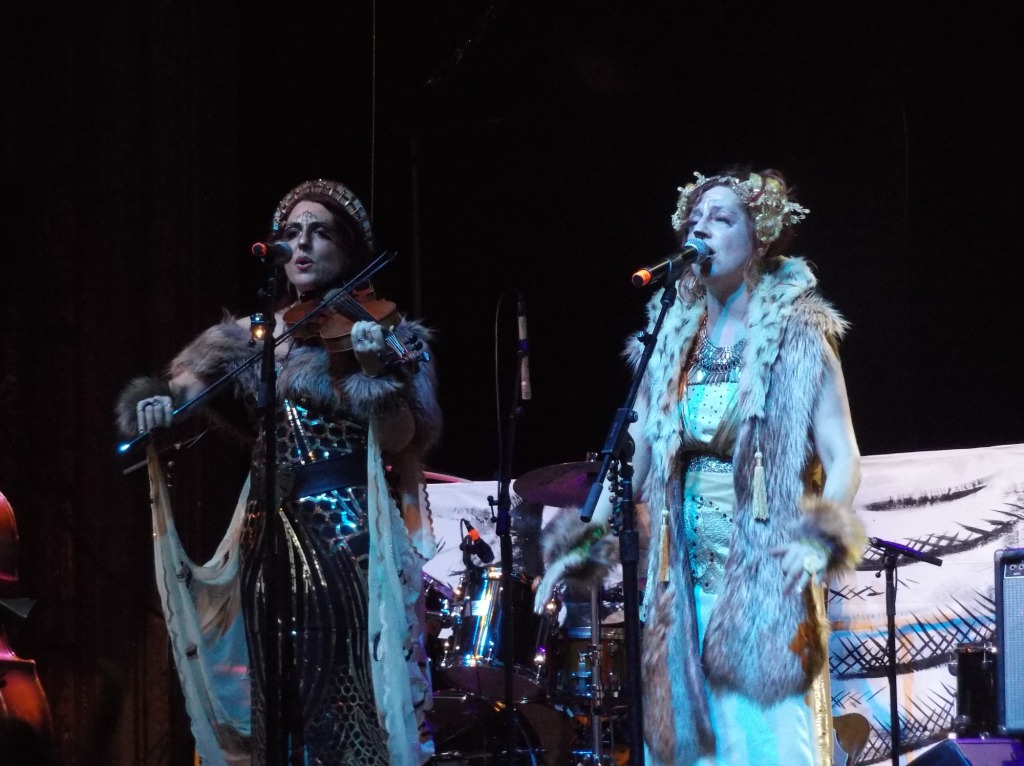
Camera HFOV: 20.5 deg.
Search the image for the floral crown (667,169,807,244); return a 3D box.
[{"bbox_3d":[0.473,-0.365,5.900,0.235,0.140,0.195,0,-14,39],"label":"floral crown"}]

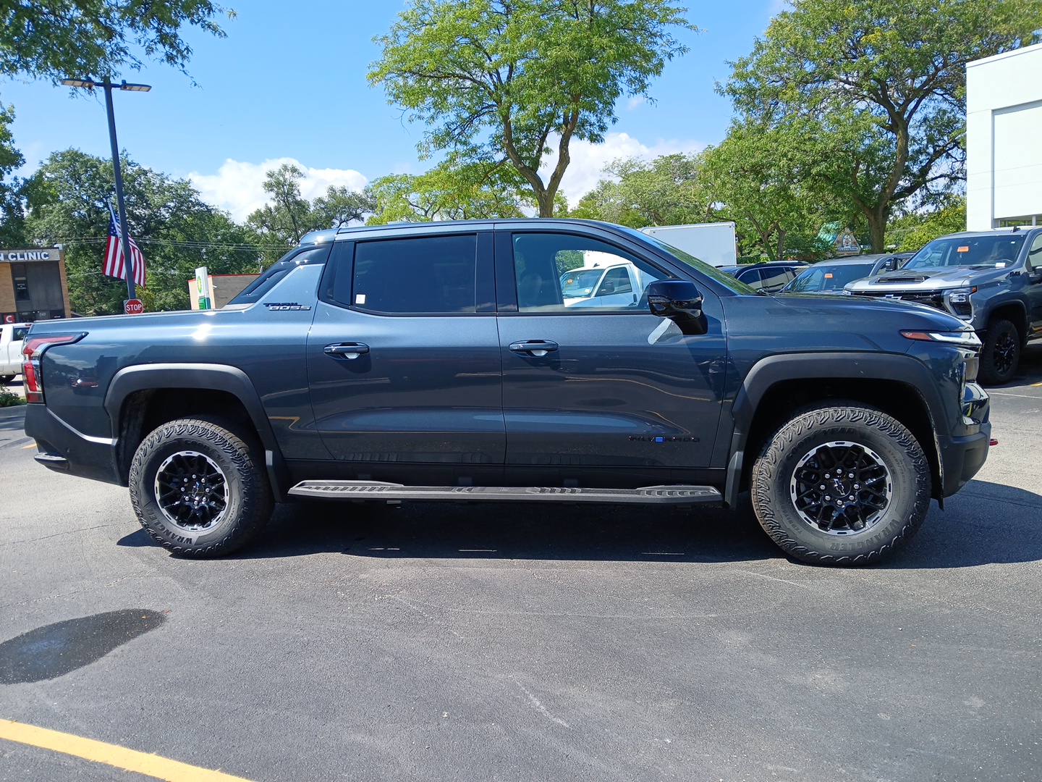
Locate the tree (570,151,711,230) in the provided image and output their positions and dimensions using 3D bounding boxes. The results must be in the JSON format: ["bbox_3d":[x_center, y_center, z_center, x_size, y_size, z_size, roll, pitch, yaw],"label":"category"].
[{"bbox_3d":[6.534,-8.839,44.540,7.800,9.800,7.500,-3,6,9],"label":"tree"}]

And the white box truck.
[{"bbox_3d":[2.930,-2.861,21.783,6.400,3.000,2.350,-8,8,-33],"label":"white box truck"}]

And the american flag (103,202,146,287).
[{"bbox_3d":[-10.251,-3.790,20.300,1.050,2.050,0.450,-7,7,-26],"label":"american flag"}]

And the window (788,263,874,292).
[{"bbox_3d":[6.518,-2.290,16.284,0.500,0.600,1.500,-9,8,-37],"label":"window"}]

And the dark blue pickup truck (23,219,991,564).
[{"bbox_3d":[-0.135,-0.123,5.343,5.920,1.970,2.150,-2,6,11],"label":"dark blue pickup truck"}]

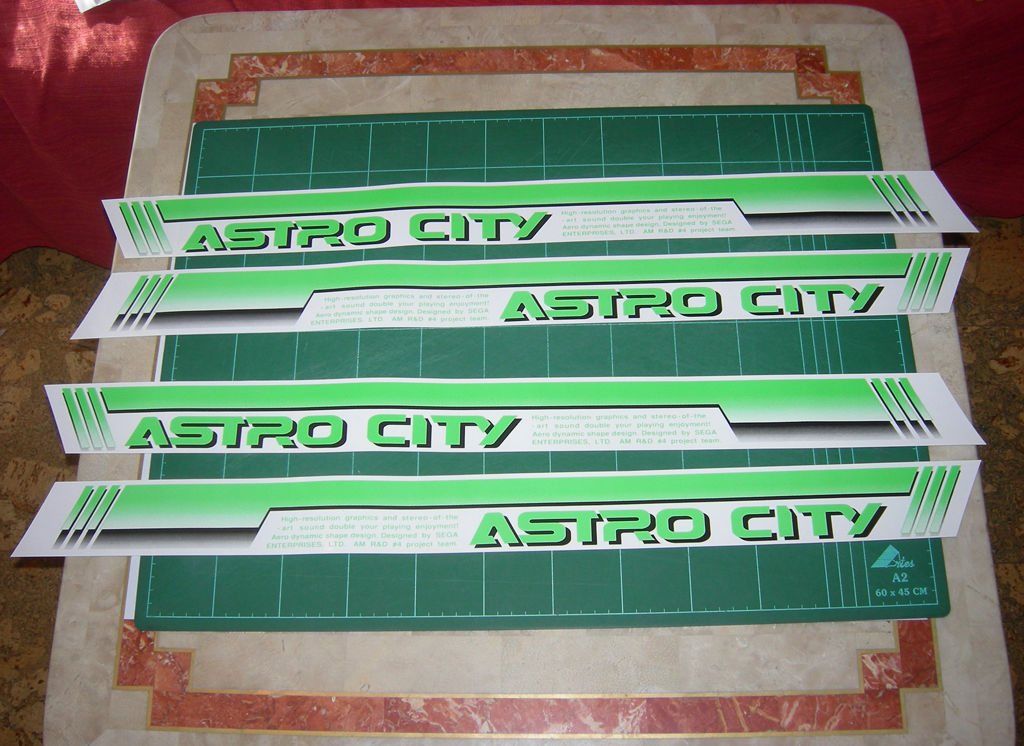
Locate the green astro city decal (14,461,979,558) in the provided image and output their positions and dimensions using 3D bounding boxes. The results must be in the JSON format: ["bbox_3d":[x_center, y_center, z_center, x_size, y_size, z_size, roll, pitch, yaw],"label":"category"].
[{"bbox_3d":[-0.013,0.103,0.838,0.739,0.005,0.059,-2,67,2],"label":"green astro city decal"}]

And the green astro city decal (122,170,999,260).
[{"bbox_3d":[0.016,-0.133,0.936,0.742,0.005,0.060,-2,67,2],"label":"green astro city decal"}]

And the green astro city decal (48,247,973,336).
[{"bbox_3d":[0.008,-0.065,0.908,0.740,0.005,0.060,-2,67,2],"label":"green astro city decal"}]

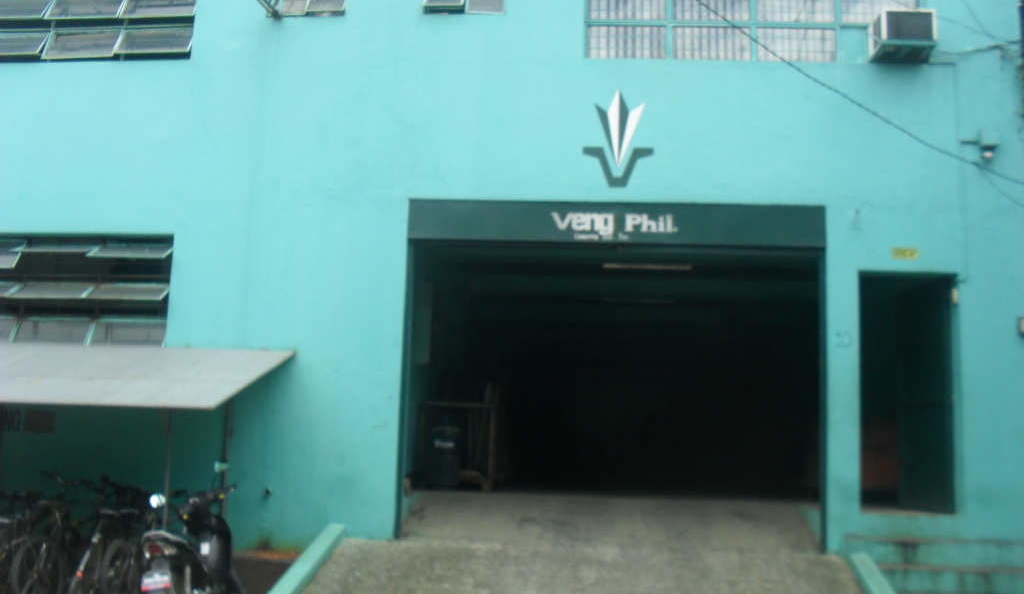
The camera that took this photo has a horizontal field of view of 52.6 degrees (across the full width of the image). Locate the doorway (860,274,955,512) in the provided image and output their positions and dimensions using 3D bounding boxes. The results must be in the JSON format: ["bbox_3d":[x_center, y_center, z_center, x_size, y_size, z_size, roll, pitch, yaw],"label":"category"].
[{"bbox_3d":[3.517,0.843,9.217,0.848,2.123,0.150,1,-7,4],"label":"doorway"}]

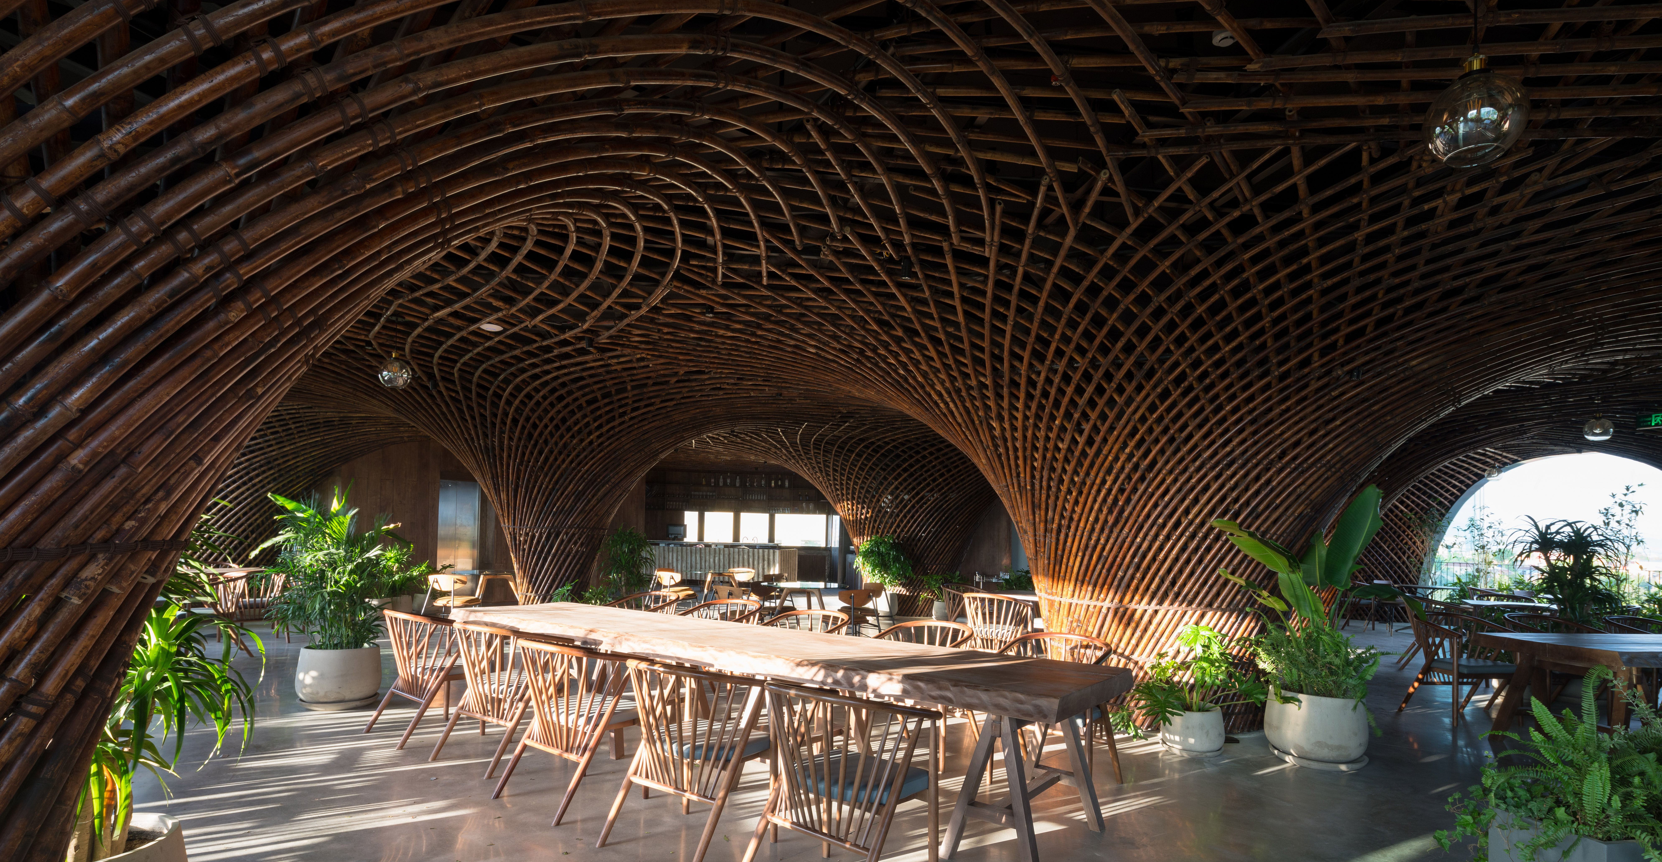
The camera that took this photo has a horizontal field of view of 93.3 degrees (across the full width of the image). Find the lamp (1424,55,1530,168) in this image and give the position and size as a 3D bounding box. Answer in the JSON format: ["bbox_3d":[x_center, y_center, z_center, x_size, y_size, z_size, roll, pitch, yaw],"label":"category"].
[{"bbox_3d":[2.053,-1.028,2.500,0.260,0.320,0.260,0,-6,0],"label":"lamp"}]

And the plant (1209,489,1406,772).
[{"bbox_3d":[3.085,1.240,5.047,1.080,1.787,0.900,-1,-7,20],"label":"plant"}]

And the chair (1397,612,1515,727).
[{"bbox_3d":[4.982,1.881,6.202,0.575,0.800,0.575,2,-6,-5],"label":"chair"}]

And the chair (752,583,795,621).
[{"bbox_3d":[-0.610,1.950,8.027,0.520,0.770,0.480,-6,-8,45],"label":"chair"}]

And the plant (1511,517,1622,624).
[{"bbox_3d":[7.210,1.687,7.695,0.950,1.681,0.920,-1,-7,20],"label":"plant"}]

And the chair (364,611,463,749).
[{"bbox_3d":[-2.625,1.580,5.134,0.575,0.800,0.575,-4,-8,42],"label":"chair"}]

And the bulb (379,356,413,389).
[{"bbox_3d":[-4.100,-0.557,7.400,0.300,0.300,0.300,1,-6,0],"label":"bulb"}]

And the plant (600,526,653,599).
[{"bbox_3d":[-2.594,1.914,9.990,0.650,1.400,0.650,-1,-7,20],"label":"plant"}]

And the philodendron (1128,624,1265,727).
[{"bbox_3d":[2.300,1.528,4.905,0.840,0.620,0.720,0,-6,0],"label":"philodendron"}]

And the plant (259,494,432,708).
[{"bbox_3d":[-3.940,1.276,6.274,1.250,1.700,1.100,0,-6,0],"label":"plant"}]

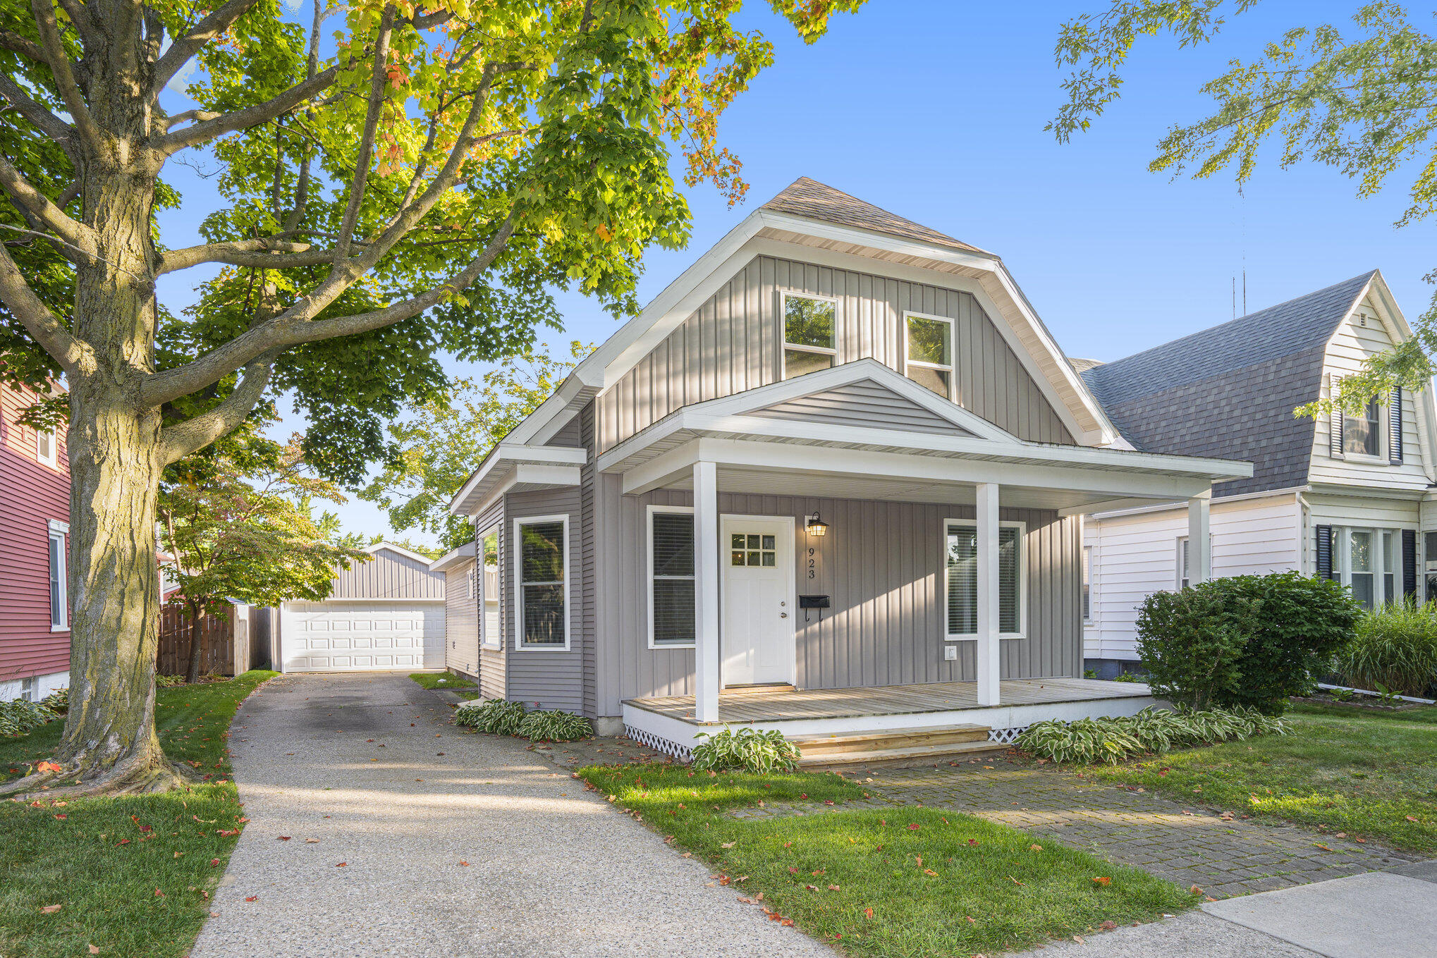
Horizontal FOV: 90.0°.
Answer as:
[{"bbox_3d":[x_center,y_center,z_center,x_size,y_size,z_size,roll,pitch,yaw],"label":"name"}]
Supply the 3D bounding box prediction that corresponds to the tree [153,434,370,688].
[{"bbox_3d":[-11.700,2.000,18.000,5.600,6.100,5.200,1,-6,-12],"label":"tree"}]

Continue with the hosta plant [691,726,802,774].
[{"bbox_3d":[0.245,2.280,6.170,0.920,0.380,0.640,2,-7,-21],"label":"hosta plant"}]

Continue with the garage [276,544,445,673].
[{"bbox_3d":[-10.600,4.200,24.700,6.500,3.900,6.500,1,-6,-12],"label":"garage"}]

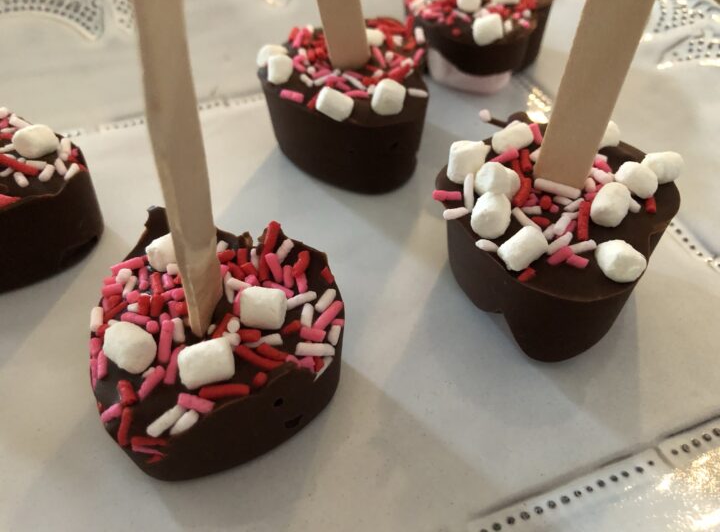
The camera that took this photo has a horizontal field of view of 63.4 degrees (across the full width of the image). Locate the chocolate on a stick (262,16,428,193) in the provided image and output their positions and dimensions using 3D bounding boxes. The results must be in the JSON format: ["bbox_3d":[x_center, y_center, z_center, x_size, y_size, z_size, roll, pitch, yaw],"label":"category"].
[{"bbox_3d":[-0.003,-0.042,0.151,0.042,0.024,0.044,0,51,-1],"label":"chocolate on a stick"}]

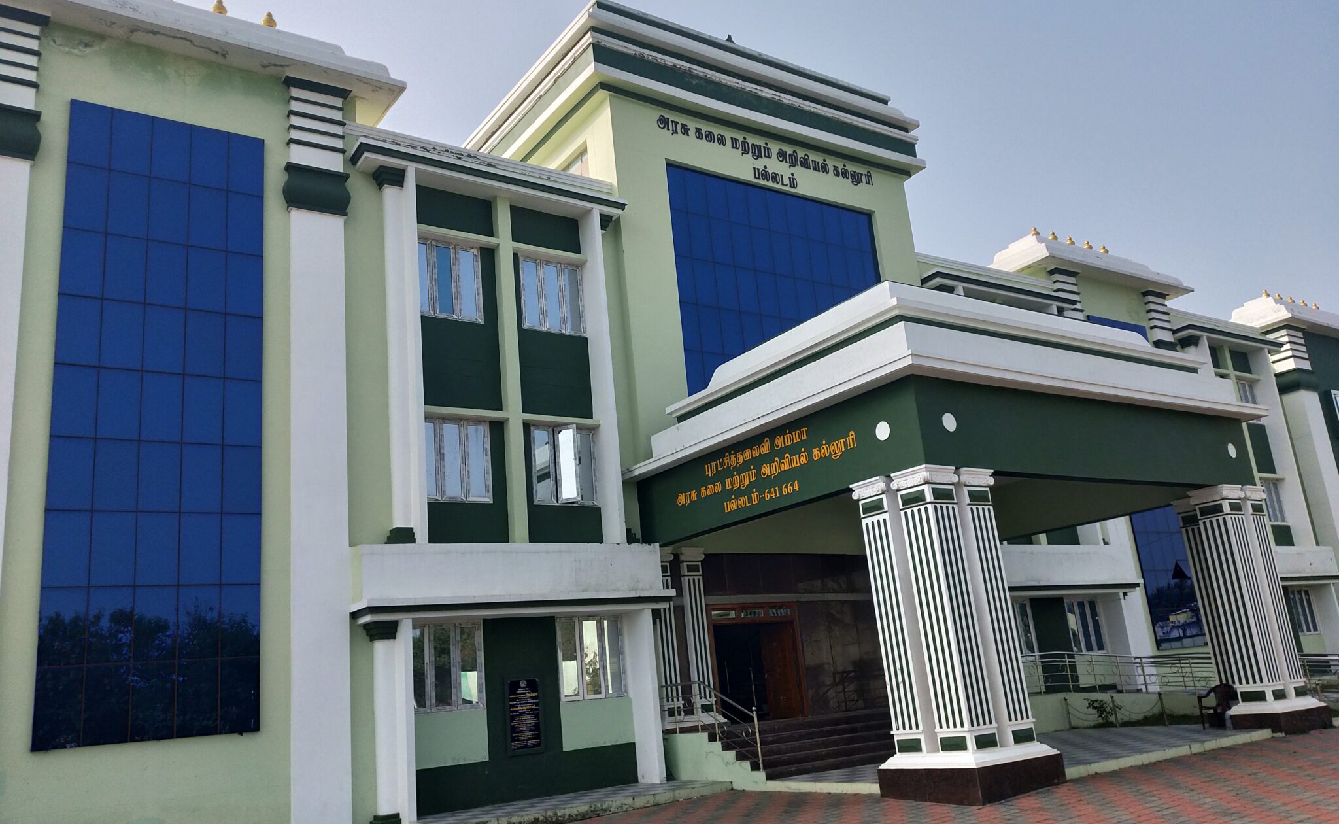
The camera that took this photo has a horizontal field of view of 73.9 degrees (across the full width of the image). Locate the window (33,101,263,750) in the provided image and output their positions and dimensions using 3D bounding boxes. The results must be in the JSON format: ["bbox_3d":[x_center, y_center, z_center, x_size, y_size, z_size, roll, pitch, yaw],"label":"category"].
[{"bbox_3d":[-6.983,-0.055,12.267,2.509,8.750,0.100,2,-15,-31],"label":"window"}]

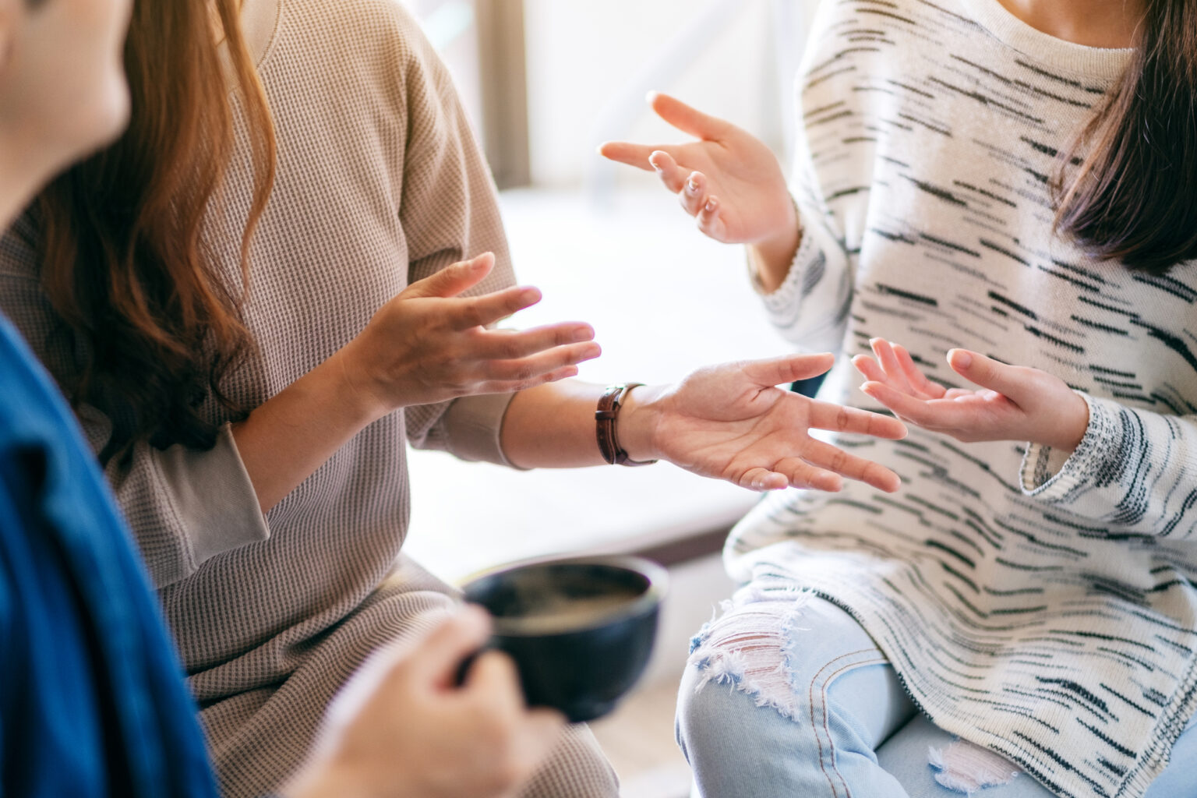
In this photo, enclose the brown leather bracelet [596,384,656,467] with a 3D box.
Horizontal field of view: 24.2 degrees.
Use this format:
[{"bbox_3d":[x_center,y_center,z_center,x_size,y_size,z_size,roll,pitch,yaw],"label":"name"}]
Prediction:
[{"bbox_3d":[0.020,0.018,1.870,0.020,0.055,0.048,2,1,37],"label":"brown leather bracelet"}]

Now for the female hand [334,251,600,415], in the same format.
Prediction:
[{"bbox_3d":[-0.084,-0.044,1.830,0.173,0.090,0.070,-9,22,-19],"label":"female hand"}]

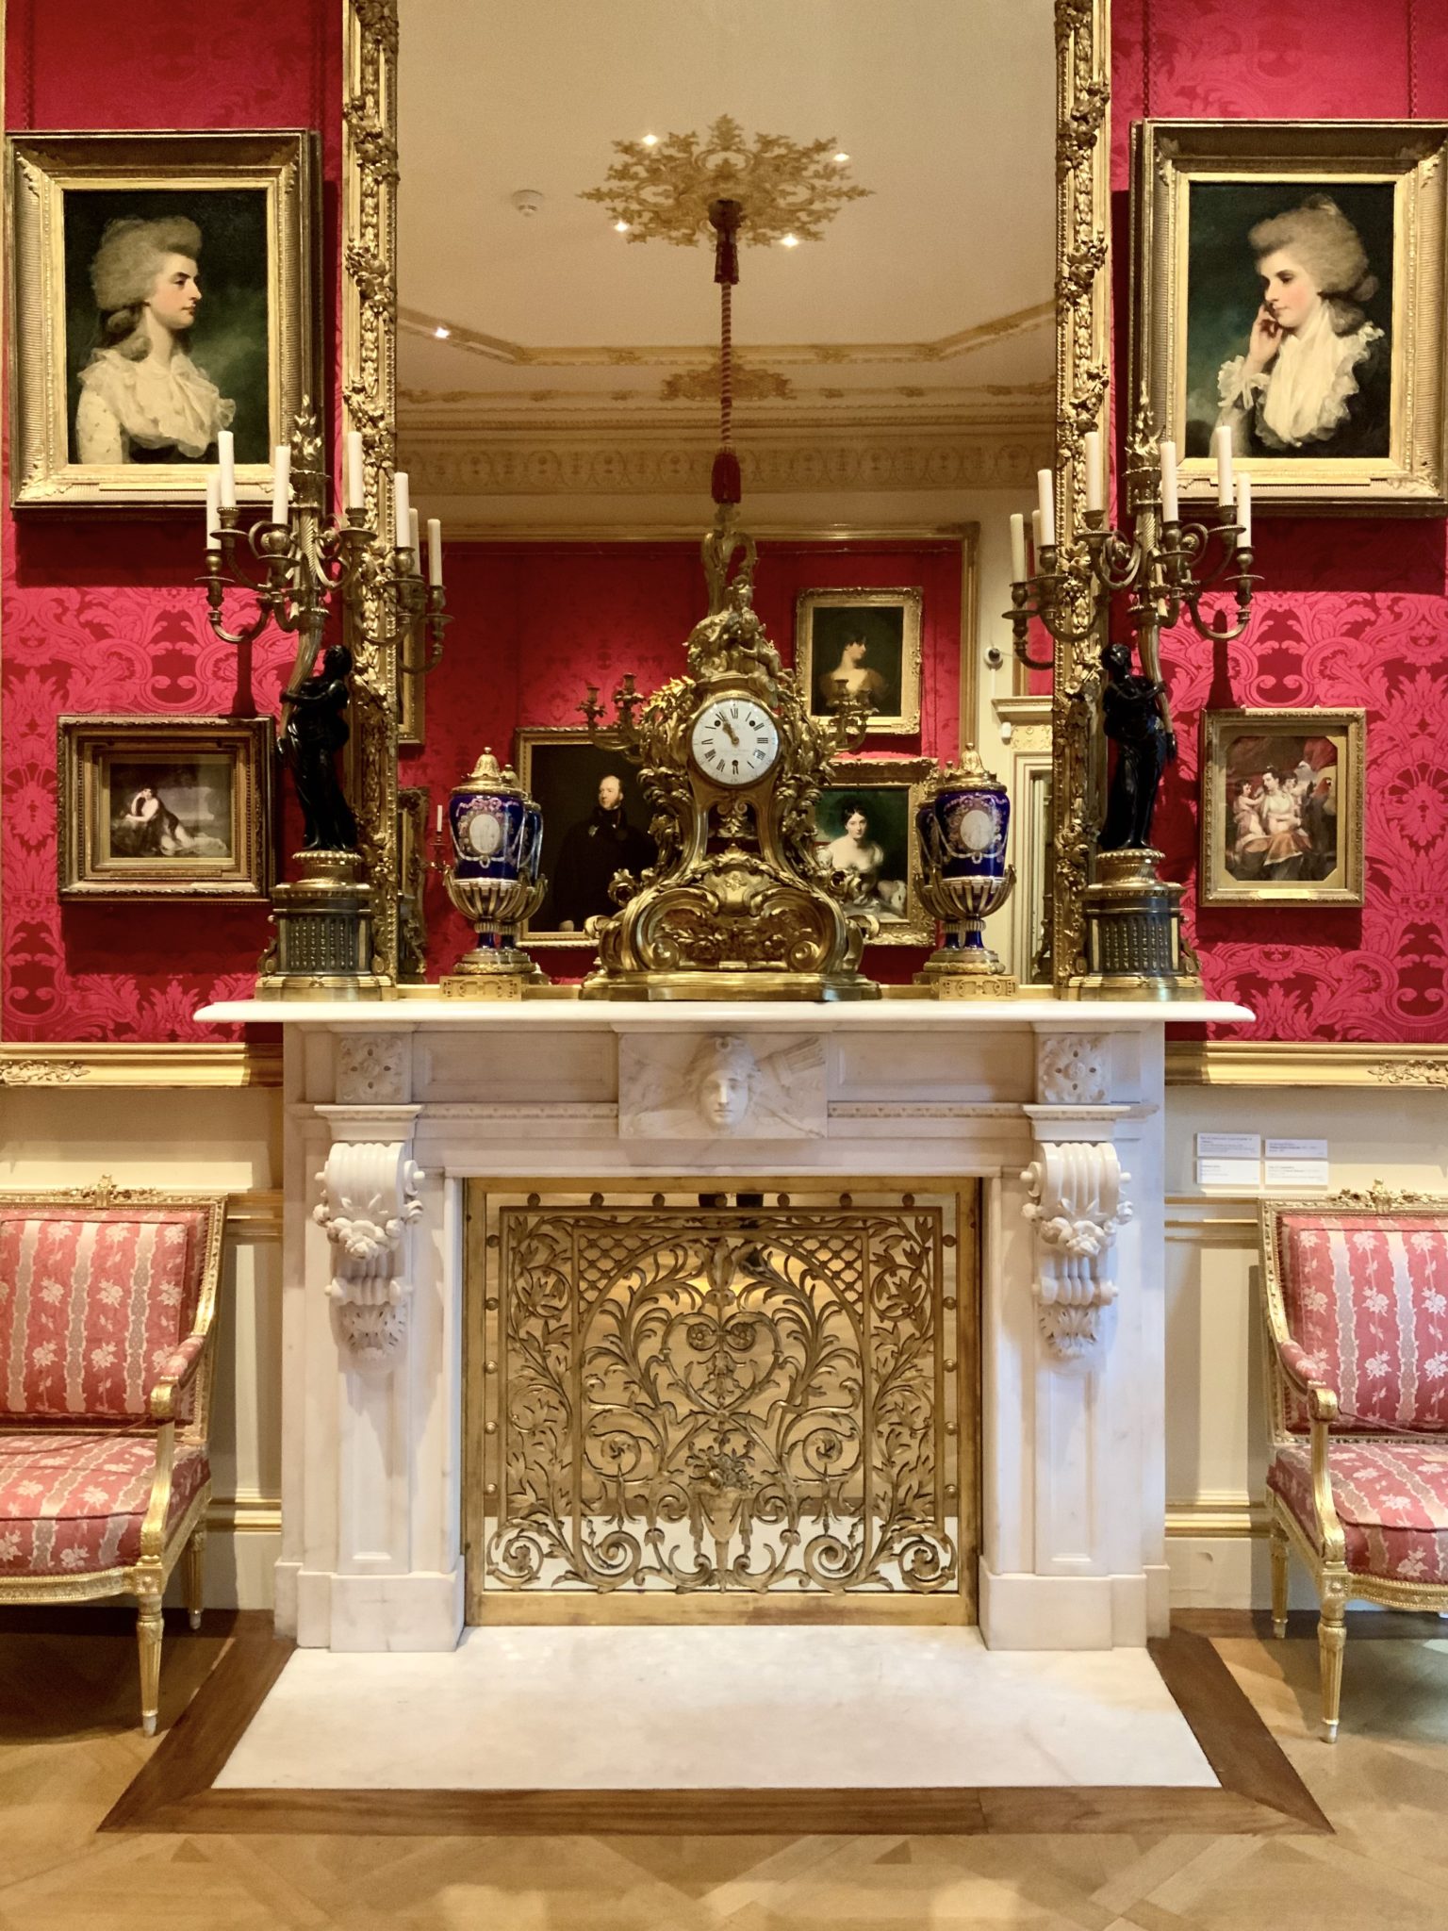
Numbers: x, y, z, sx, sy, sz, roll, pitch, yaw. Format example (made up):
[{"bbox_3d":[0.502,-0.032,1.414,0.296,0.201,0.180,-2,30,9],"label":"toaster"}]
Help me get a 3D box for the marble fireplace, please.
[{"bbox_3d":[0.000,0.749,3.395,2.100,1.350,0.370,0,0,0],"label":"marble fireplace"}]

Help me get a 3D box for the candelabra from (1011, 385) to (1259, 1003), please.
[{"bbox_3d":[0.873,-0.549,3.330,0.490,1.245,0.360,0,0,0],"label":"candelabra"}]

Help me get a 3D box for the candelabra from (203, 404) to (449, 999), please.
[{"bbox_3d":[-0.858,-0.549,3.330,0.485,1.245,0.360,0,0,0],"label":"candelabra"}]

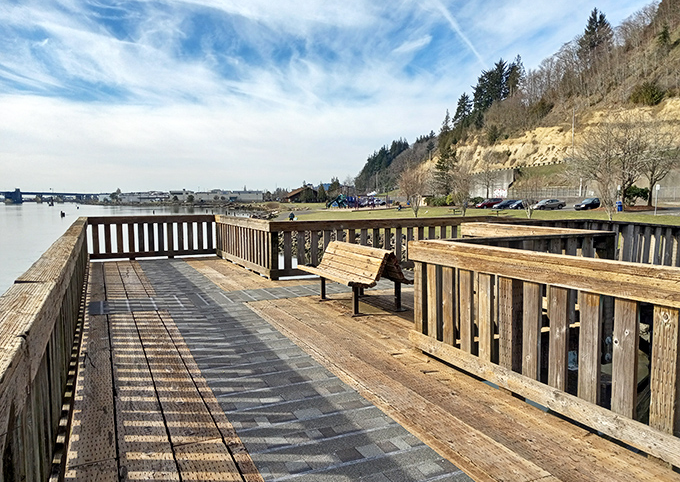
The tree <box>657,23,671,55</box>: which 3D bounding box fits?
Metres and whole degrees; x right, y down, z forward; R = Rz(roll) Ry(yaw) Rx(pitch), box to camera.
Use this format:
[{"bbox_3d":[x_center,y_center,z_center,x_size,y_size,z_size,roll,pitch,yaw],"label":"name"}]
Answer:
[{"bbox_3d":[79.412,-49.632,130.000,3.300,7.800,3.300,0,5,0],"label":"tree"}]

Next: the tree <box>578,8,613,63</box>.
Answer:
[{"bbox_3d":[86.708,-69.061,180.000,10.500,19.500,10.500,0,5,0],"label":"tree"}]

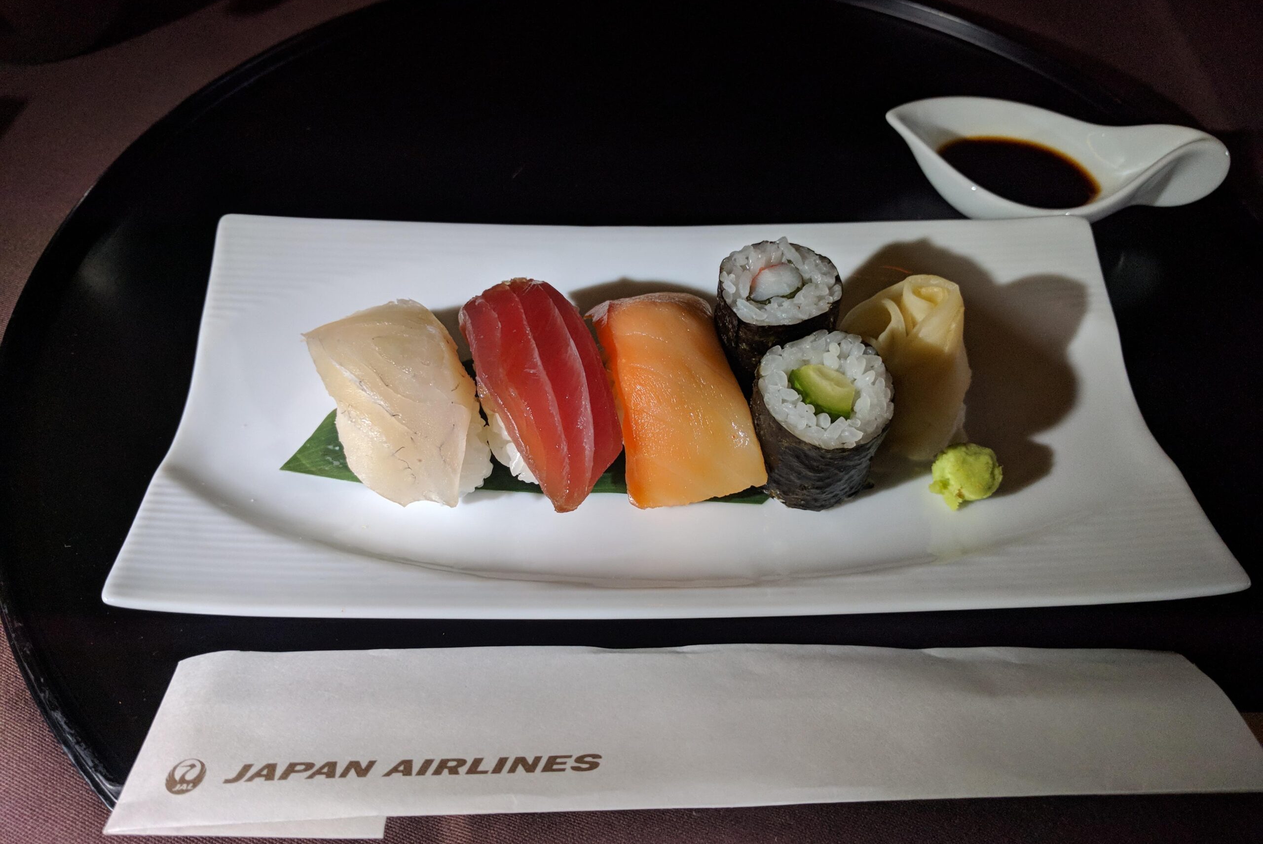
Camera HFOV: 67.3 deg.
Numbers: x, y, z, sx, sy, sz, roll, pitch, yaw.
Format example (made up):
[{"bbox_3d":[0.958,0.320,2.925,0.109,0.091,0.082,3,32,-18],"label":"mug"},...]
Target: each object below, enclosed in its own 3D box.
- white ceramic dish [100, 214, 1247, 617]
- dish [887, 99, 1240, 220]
[{"bbox_3d":[0.011,-0.003,0.245,0.246,0.027,0.119,0,54,-3],"label":"white ceramic dish"},{"bbox_3d":[0.135,-0.075,0.300,0.112,0.033,0.049,7,54,2],"label":"dish"}]

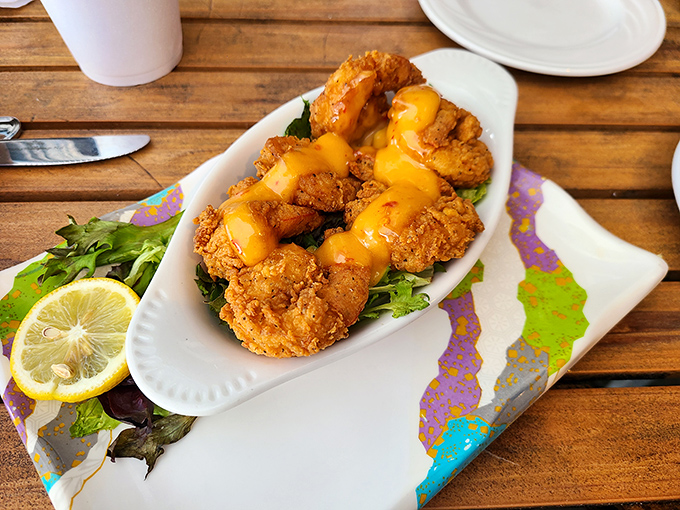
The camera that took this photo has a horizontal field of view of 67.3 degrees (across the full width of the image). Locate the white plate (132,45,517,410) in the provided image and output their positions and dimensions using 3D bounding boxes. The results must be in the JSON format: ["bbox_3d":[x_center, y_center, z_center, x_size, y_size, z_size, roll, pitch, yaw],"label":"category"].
[{"bbox_3d":[0.006,-0.018,0.251,0.120,0.045,0.239,35,63,20],"label":"white plate"}]

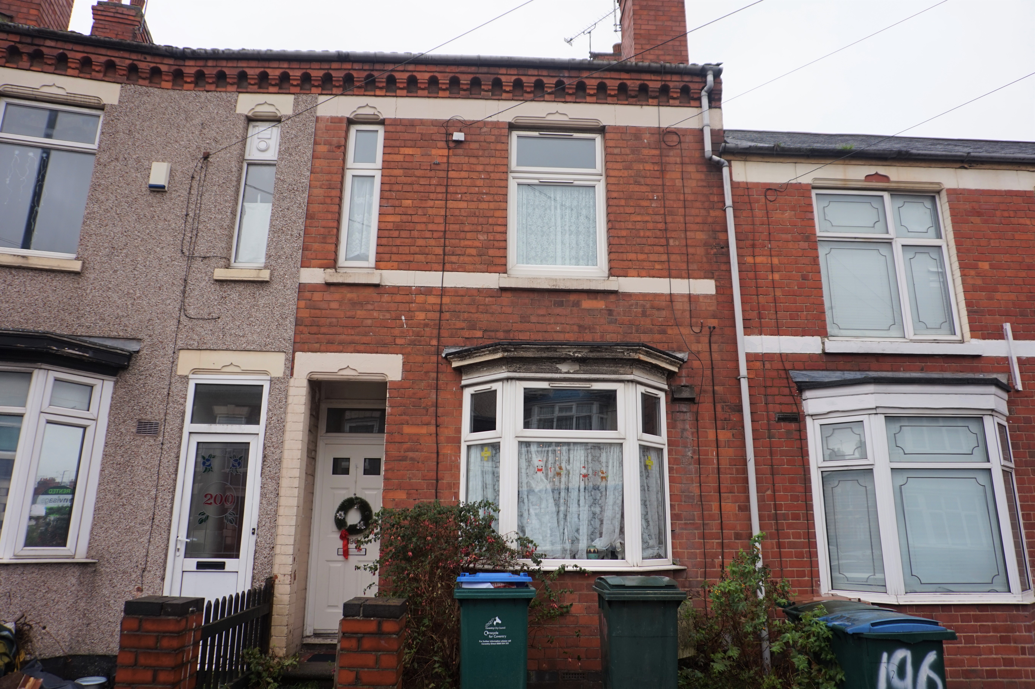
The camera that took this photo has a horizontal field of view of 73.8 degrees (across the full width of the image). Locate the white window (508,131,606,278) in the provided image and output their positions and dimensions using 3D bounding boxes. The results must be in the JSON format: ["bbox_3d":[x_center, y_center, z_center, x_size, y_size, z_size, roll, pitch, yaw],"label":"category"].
[{"bbox_3d":[0.441,-1.549,7.644,1.064,1.742,0.100,1,-16,-2],"label":"white window"}]

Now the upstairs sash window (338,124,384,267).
[{"bbox_3d":[-1.696,-1.626,7.579,0.399,1.708,0.100,1,-16,-2],"label":"upstairs sash window"}]

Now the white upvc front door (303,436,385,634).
[{"bbox_3d":[-1.697,1.938,7.100,0.830,1.952,0.080,1,-16,-2],"label":"white upvc front door"}]

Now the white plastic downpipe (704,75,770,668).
[{"bbox_3d":[2.194,-0.070,6.939,0.267,6.173,0.310,1,-16,-2],"label":"white plastic downpipe"}]

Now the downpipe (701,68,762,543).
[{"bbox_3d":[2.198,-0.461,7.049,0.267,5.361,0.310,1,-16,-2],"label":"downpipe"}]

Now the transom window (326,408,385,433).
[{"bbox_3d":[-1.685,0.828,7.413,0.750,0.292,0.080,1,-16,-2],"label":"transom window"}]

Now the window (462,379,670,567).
[{"bbox_3d":[0.477,1.206,6.500,2.013,1.691,0.440,1,-16,-2],"label":"window"}]

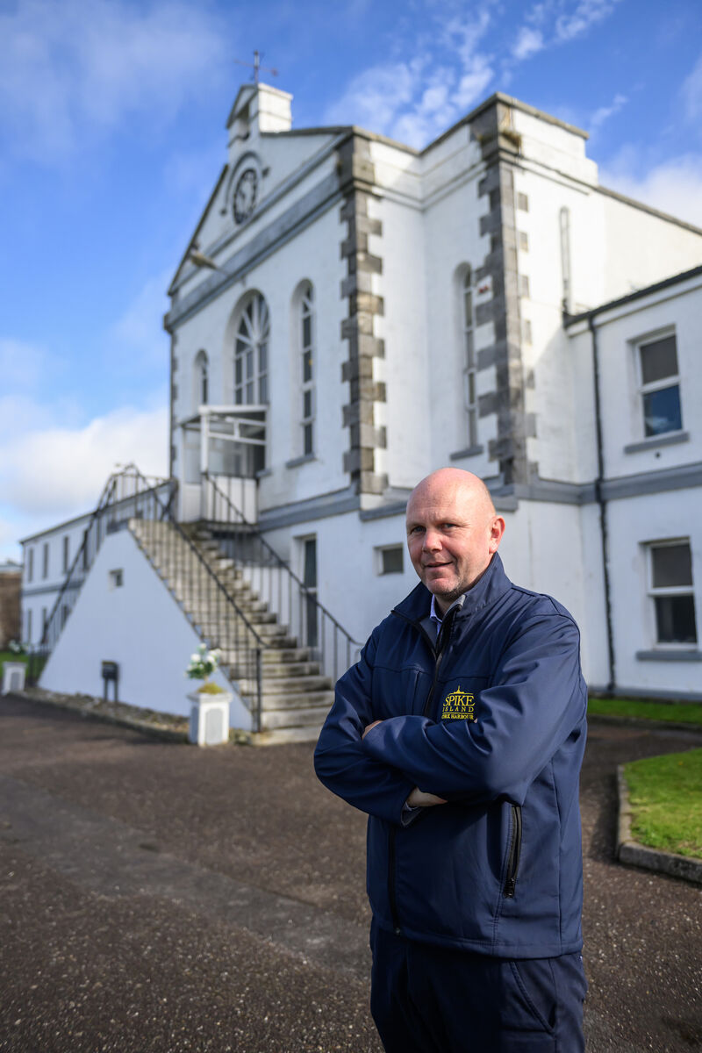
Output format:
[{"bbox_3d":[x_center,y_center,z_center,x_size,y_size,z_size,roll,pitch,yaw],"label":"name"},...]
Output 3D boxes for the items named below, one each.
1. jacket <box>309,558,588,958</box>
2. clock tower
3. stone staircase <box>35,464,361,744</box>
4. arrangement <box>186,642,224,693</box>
[{"bbox_3d":[0.190,0.412,1.590,0.400,0.740,0.560,5,-9,-41],"label":"jacket"},{"bbox_3d":[-2.081,-9.029,18.984,0.836,1.591,1.632,4,-8,-34],"label":"clock tower"},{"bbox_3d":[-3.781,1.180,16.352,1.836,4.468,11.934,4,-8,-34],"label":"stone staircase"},{"bbox_3d":[-1.835,1.780,10.653,0.482,0.639,0.492,-1,-7,0],"label":"arrangement"}]

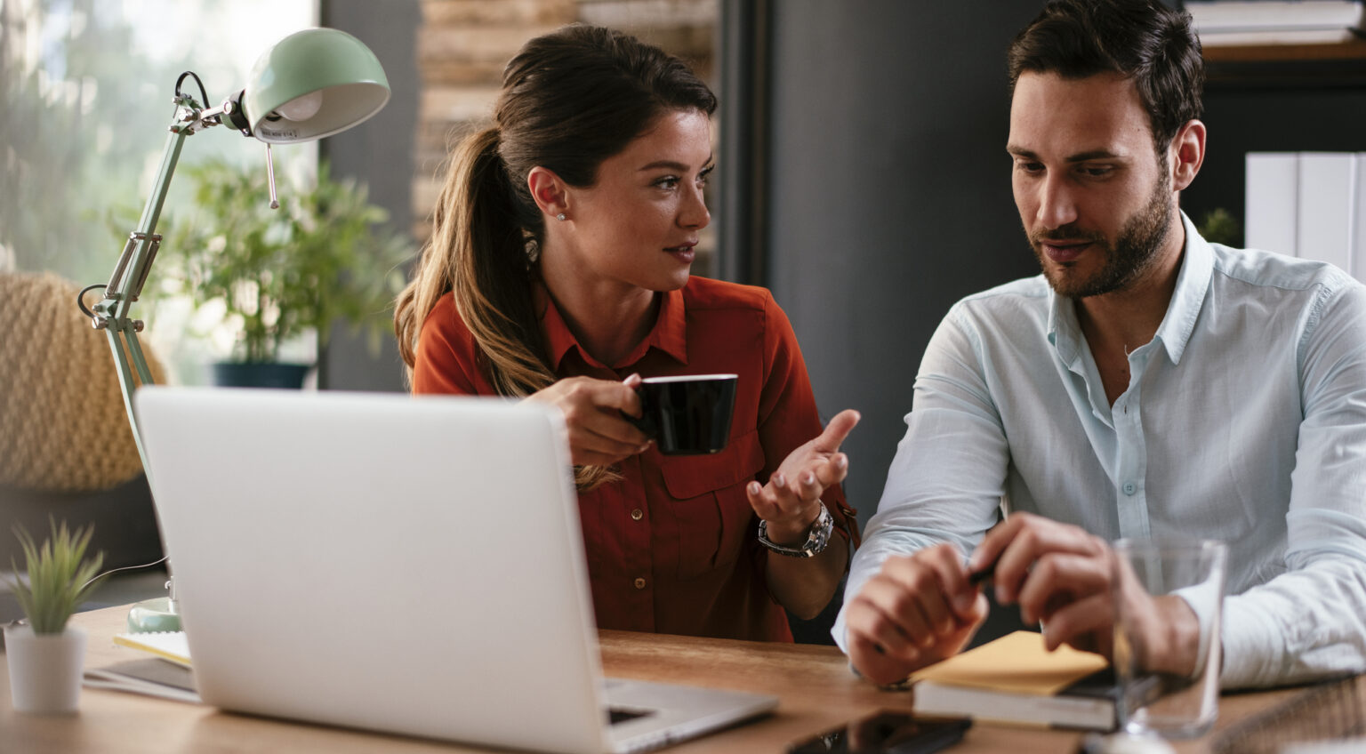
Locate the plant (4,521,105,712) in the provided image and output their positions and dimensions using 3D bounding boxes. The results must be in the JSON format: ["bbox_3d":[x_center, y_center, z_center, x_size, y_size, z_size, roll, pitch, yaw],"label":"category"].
[{"bbox_3d":[-0.472,0.175,1.657,0.080,0.144,0.080,1,1,0],"label":"plant"}]

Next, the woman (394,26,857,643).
[{"bbox_3d":[-0.055,0.325,2.105,0.500,1.322,0.620,1,1,-13],"label":"woman"}]

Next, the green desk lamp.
[{"bbox_3d":[-0.409,-0.036,2.019,0.330,0.557,0.160,2,1,41],"label":"green desk lamp"}]

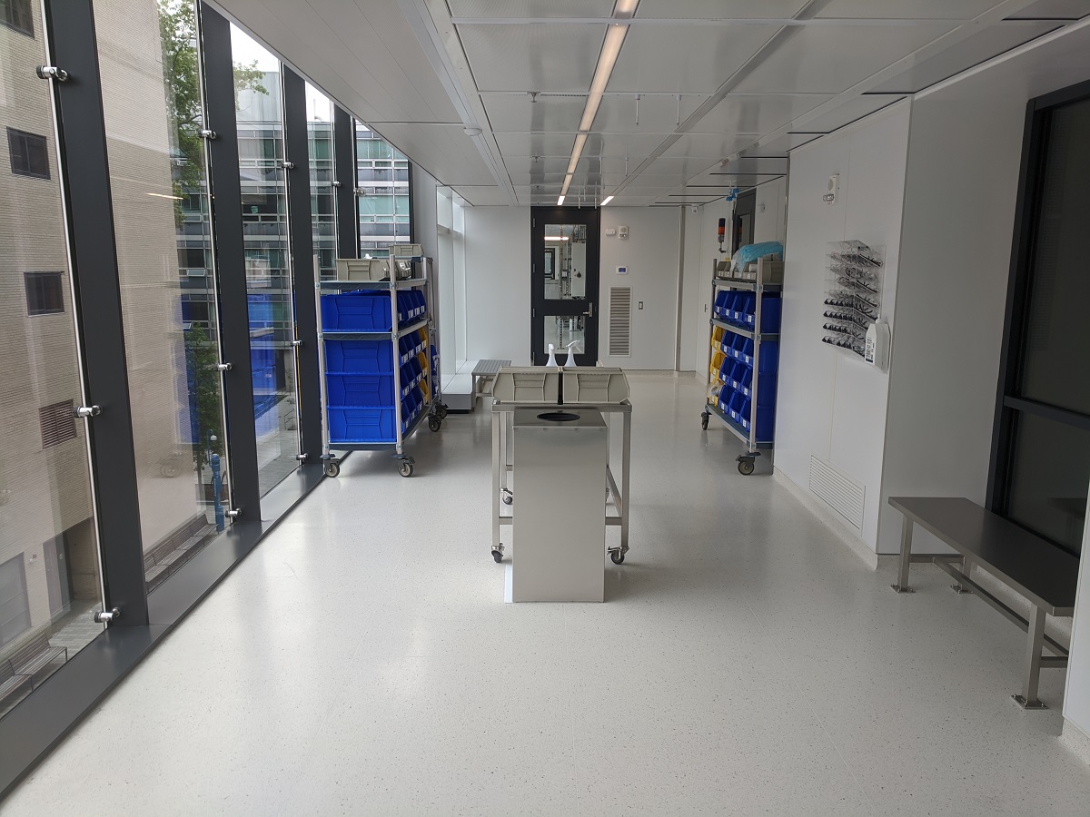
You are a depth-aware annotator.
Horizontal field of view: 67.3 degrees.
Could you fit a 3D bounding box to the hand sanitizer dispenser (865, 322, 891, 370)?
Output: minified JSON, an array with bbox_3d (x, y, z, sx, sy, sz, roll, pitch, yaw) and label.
[{"bbox_3d":[1.793,-0.342,4.405,0.082,0.238,0.144,0,10,0],"label":"hand sanitizer dispenser"}]

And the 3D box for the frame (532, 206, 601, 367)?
[{"bbox_3d":[0.313,-1.725,12.208,1.037,2.480,0.120,0,10,0],"label":"frame"}]

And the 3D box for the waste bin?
[{"bbox_3d":[0.069,0.484,4.238,0.454,0.886,0.498,0,10,0],"label":"waste bin"}]

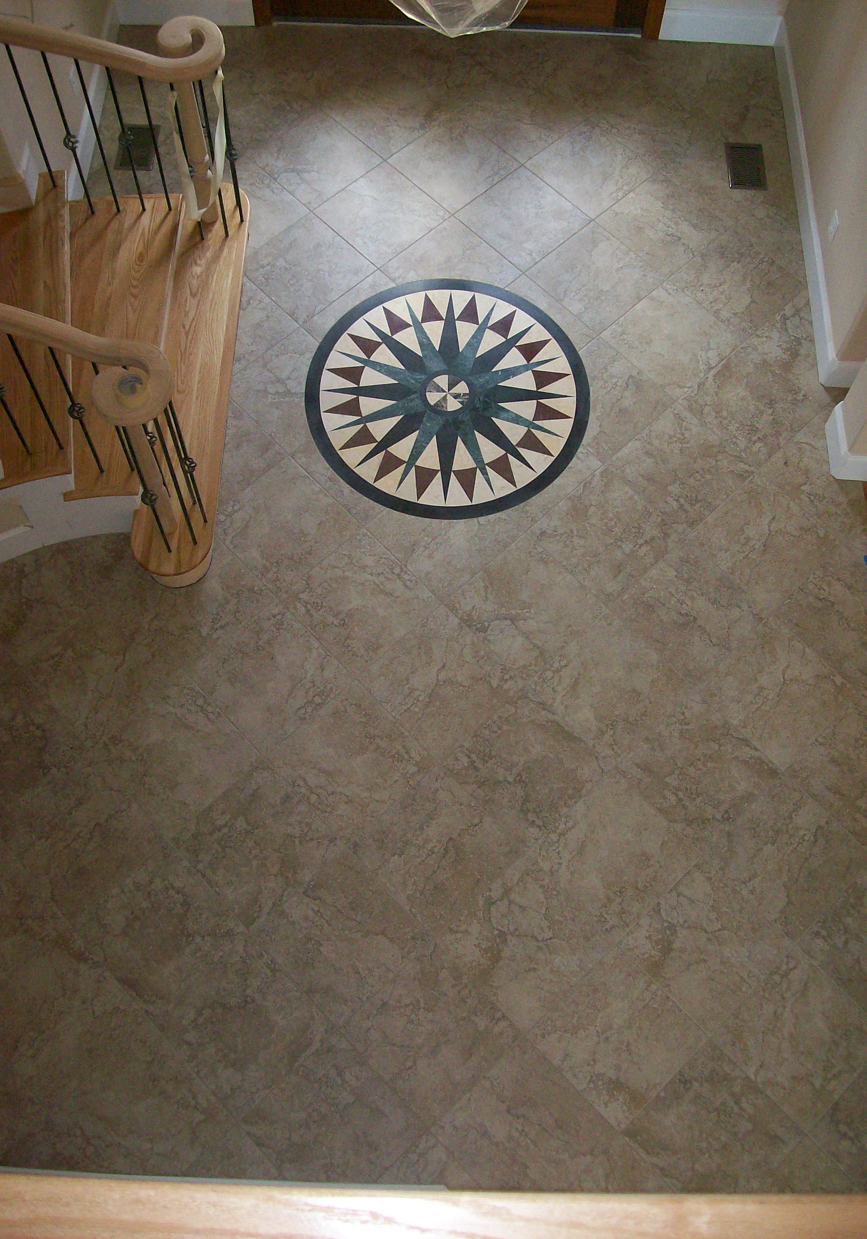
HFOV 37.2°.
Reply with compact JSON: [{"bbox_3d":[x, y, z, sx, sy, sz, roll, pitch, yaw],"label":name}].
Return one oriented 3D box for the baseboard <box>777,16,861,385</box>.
[{"bbox_3d":[1.717,-1.945,5.858,0.080,0.180,1.975,0,67,-1],"label":"baseboard"}]

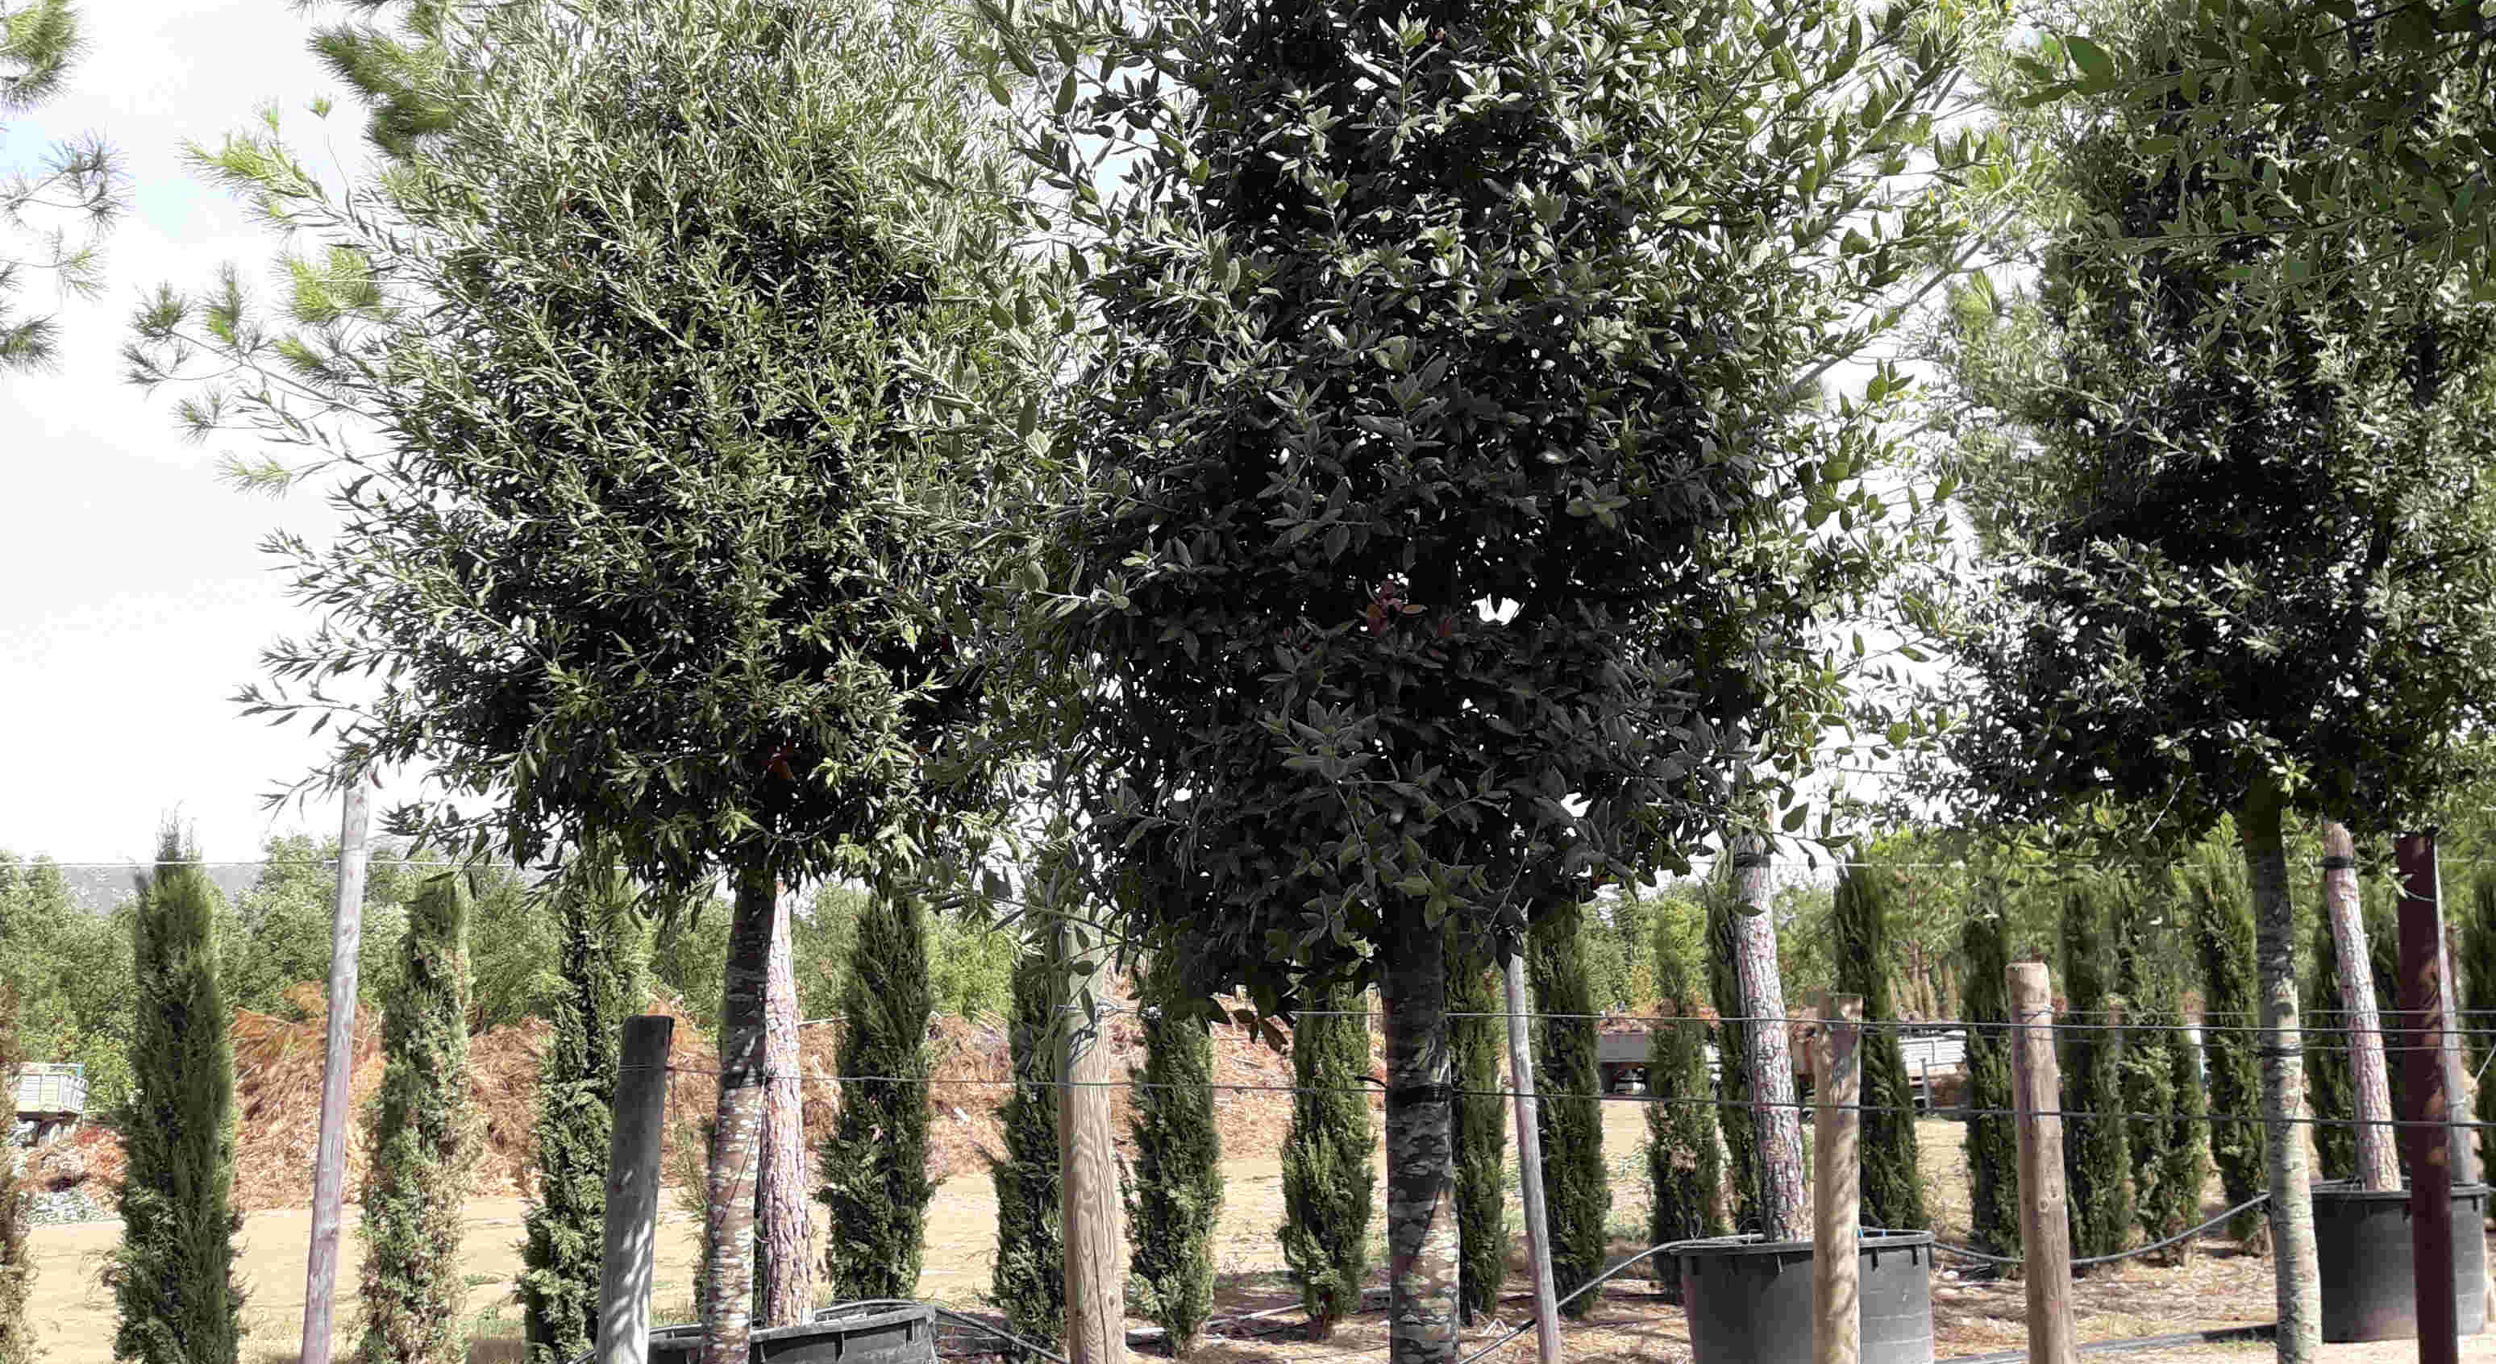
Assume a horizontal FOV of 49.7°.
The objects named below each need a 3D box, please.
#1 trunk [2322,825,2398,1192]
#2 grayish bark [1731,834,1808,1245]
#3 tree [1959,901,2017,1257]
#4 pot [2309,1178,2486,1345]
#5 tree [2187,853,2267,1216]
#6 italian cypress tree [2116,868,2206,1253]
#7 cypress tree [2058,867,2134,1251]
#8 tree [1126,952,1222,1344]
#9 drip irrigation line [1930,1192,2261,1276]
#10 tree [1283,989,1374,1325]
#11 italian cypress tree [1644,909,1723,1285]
[{"bbox_3d":[5.198,1.458,12.596,0.146,1.839,0.146,-8,-9,22],"label":"trunk"},{"bbox_3d":[1.998,1.330,10.415,0.161,1.667,0.161,-4,-7,11],"label":"grayish bark"},{"bbox_3d":[4.262,2.267,15.349,0.400,2.143,0.400,-1,-7,15],"label":"tree"},{"bbox_3d":[5.226,2.642,12.395,0.968,0.682,0.968,-1,-7,0],"label":"pot"},{"bbox_3d":[6.154,2.319,17.080,0.525,2.460,0.525,-1,-7,0],"label":"tree"},{"bbox_3d":[5.550,2.298,16.301,0.535,2.309,0.535,-2,-7,18],"label":"italian cypress tree"},{"bbox_3d":[4.976,2.306,15.995,0.461,2.250,0.461,-1,-7,0],"label":"cypress tree"},{"bbox_3d":[-0.347,2.017,12.398,0.436,2.085,0.436,-1,-7,0],"label":"tree"},{"bbox_3d":[3.691,2.339,11.405,0.040,0.208,2.970,-6,-9,44],"label":"drip irrigation line"},{"bbox_3d":[0.365,2.099,13.017,0.458,2.055,0.458,-1,-7,0],"label":"tree"},{"bbox_3d":[2.306,2.209,14.342,0.416,2.015,0.416,-1,-7,9],"label":"italian cypress tree"}]

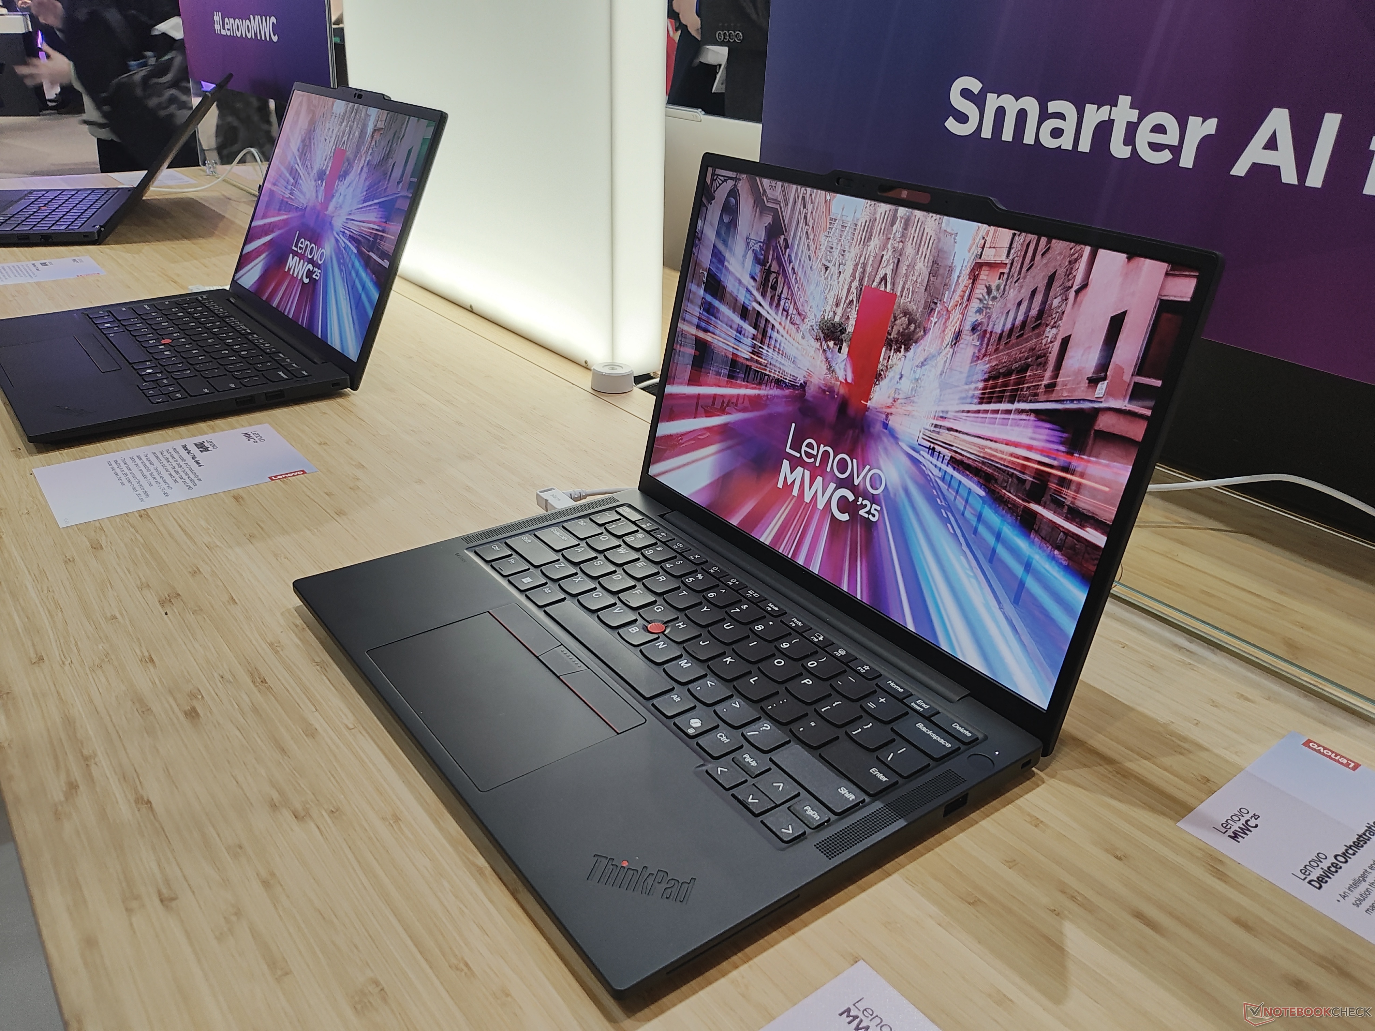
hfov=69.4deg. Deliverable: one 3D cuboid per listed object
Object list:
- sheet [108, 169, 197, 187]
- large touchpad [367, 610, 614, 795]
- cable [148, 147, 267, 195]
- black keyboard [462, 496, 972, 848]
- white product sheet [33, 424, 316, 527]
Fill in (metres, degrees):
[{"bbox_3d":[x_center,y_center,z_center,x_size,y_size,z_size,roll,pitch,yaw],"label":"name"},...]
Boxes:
[{"bbox_3d":[-0.919,-0.579,1.706,0.105,0.001,0.148,-18,33,-35],"label":"sheet"},{"bbox_3d":[-0.087,0.076,0.428,0.062,0.003,0.113,-16,32,-34],"label":"large touchpad"},{"bbox_3d":[-0.786,-0.567,1.626,0.185,0.064,0.040,-18,33,-35],"label":"cable"},{"bbox_3d":[0.000,0.058,0.477,0.110,0.006,0.260,-16,32,-34],"label":"black keyboard"},{"bbox_3d":[-0.337,-0.030,0.655,0.149,0.001,0.104,-18,33,-35],"label":"white product sheet"}]

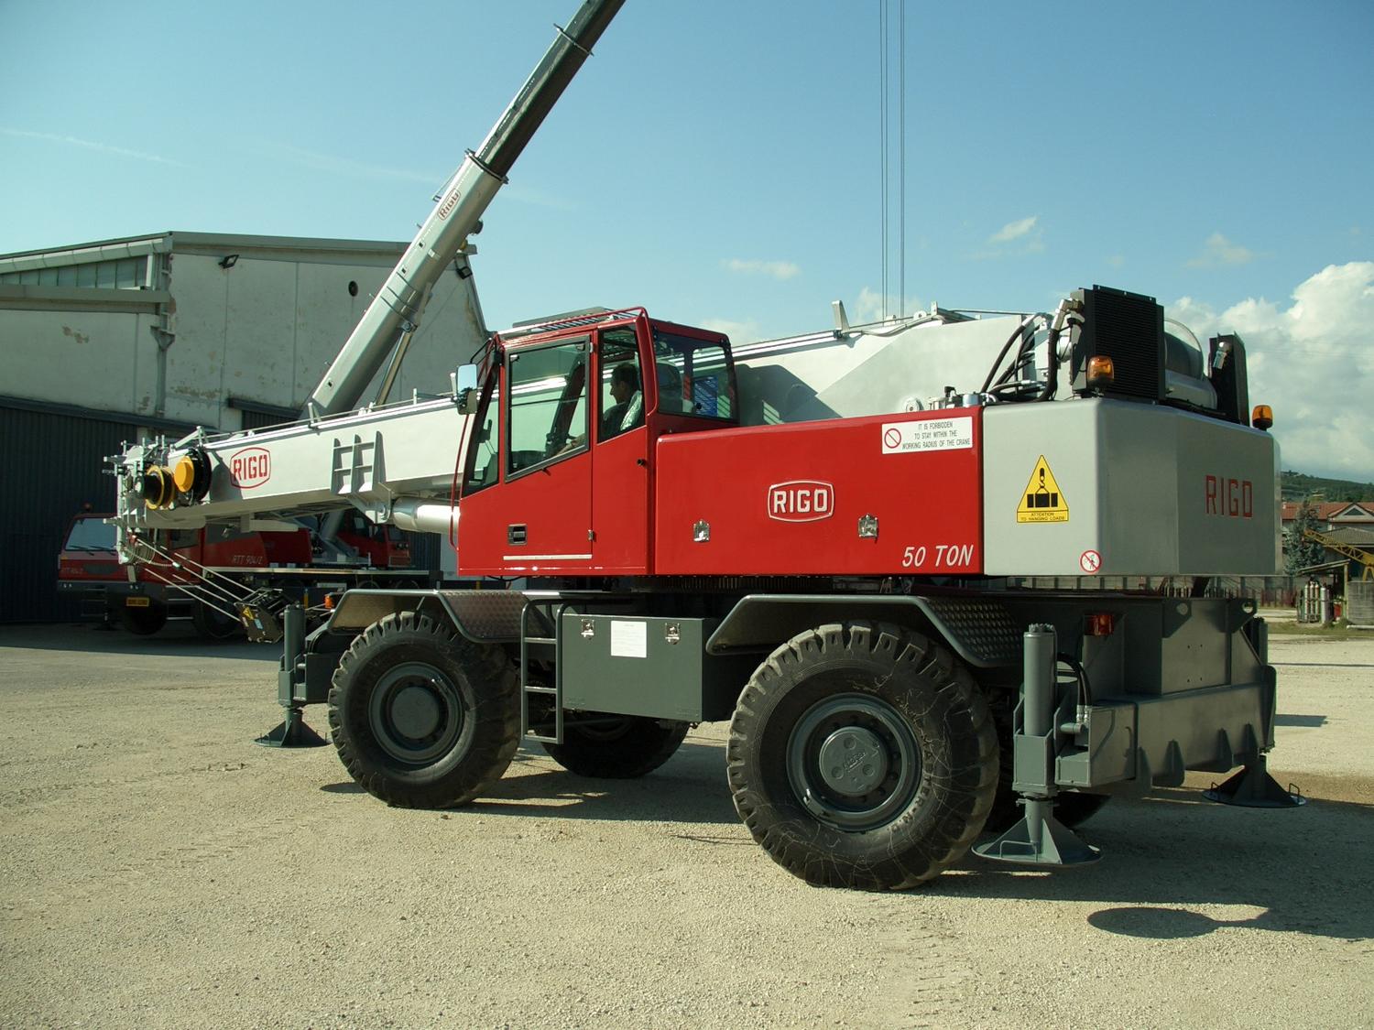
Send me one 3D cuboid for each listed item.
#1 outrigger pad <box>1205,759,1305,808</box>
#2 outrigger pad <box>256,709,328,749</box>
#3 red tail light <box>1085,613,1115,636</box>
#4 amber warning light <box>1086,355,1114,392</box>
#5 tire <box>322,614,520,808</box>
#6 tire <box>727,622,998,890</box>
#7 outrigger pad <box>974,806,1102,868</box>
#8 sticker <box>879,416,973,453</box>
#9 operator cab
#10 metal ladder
[{"bbox_3d":[3.298,1.529,7.586,0.600,0.220,0.600,-2,-4,42],"label":"outrigger pad"},{"bbox_3d":[-2.990,1.641,9.964,0.600,0.220,0.600,-2,-4,42],"label":"outrigger pad"},{"bbox_3d":[2.015,0.534,6.362,0.070,0.115,0.200,-2,-4,42],"label":"red tail light"},{"bbox_3d":[1.921,-0.659,6.088,0.135,0.165,0.135,-2,-4,41],"label":"amber warning light"},{"bbox_3d":[-1.870,1.372,9.411,1.375,1.375,0.420,-1,-3,20],"label":"tire"},{"bbox_3d":[0.914,1.254,6.900,1.375,1.375,0.420,-1,-3,23],"label":"tire"},{"bbox_3d":[1.628,1.457,6.058,0.600,0.220,0.600,0,-3,0],"label":"outrigger pad"},{"bbox_3d":[1.177,-0.387,6.403,0.508,0.147,0.010,-2,-4,41],"label":"sticker"},{"bbox_3d":[-0.606,-0.383,8.544,1.771,1.570,0.840,-2,-4,41],"label":"operator cab"},{"bbox_3d":[-0.899,1.003,8.432,0.420,0.940,0.130,-2,-4,42],"label":"metal ladder"}]

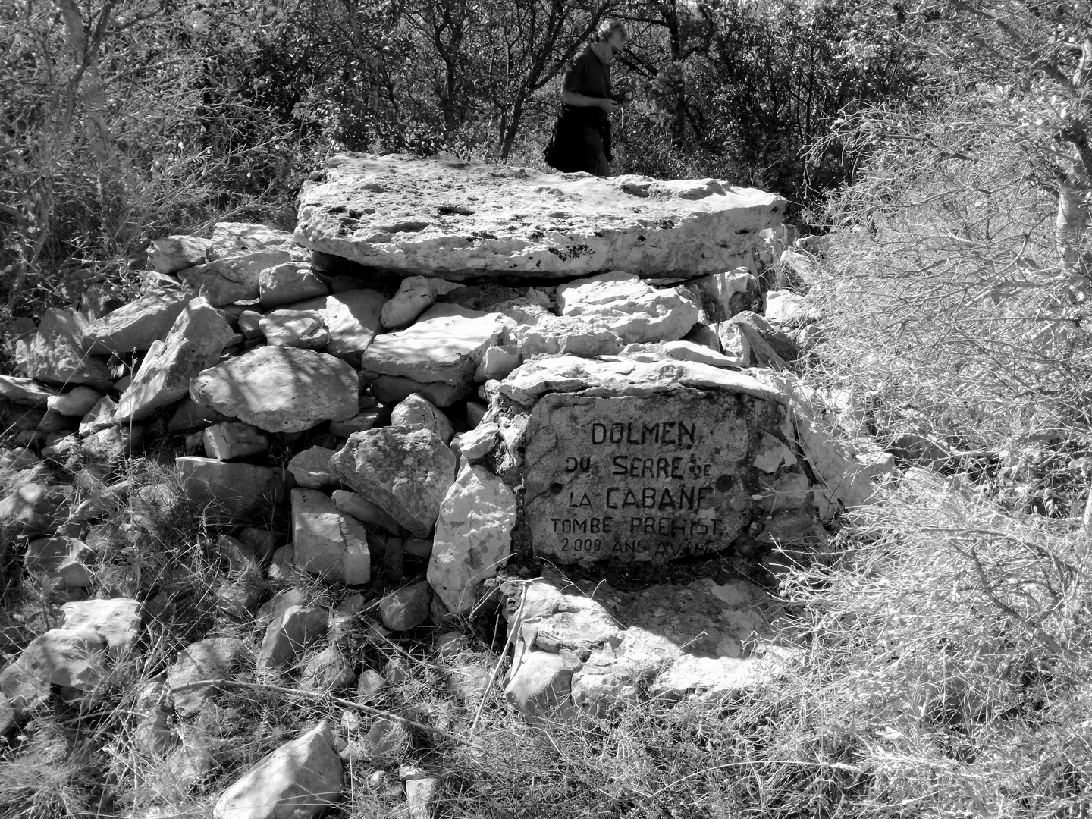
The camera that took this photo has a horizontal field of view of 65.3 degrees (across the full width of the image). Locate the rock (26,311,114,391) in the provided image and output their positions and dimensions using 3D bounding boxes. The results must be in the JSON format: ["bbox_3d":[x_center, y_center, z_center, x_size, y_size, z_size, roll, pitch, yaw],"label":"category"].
[{"bbox_3d":[-1.982,-0.253,3.550,0.310,0.290,0.220,-9,22,-23],"label":"rock"}]

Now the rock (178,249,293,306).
[{"bbox_3d":[-1.329,-0.575,3.700,0.489,0.222,0.300,-5,21,-14],"label":"rock"}]

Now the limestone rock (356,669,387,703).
[{"bbox_3d":[-0.496,0.787,2.420,0.085,0.085,0.080,0,21,0],"label":"limestone rock"}]

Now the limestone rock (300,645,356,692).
[{"bbox_3d":[-0.614,0.726,2.400,0.145,0.105,0.130,-6,20,-16],"label":"limestone rock"}]

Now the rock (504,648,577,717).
[{"bbox_3d":[-0.008,0.777,2.420,0.200,0.170,0.180,-7,22,-19],"label":"rock"}]

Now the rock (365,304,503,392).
[{"bbox_3d":[-0.431,-0.267,3.400,0.520,0.200,0.430,1,20,2],"label":"rock"}]

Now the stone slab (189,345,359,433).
[{"bbox_3d":[-1.053,-0.081,3.300,0.610,0.170,0.370,1,59,-2],"label":"stone slab"}]

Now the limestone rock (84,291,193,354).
[{"bbox_3d":[-1.679,-0.361,3.500,0.460,0.140,0.220,-24,22,-1],"label":"limestone rock"}]

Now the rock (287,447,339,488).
[{"bbox_3d":[-0.815,0.203,3.000,0.183,0.116,0.160,-5,21,-14],"label":"rock"}]

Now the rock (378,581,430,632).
[{"bbox_3d":[-0.420,0.589,2.550,0.160,0.125,0.135,-2,20,-5],"label":"rock"}]

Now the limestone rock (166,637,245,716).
[{"bbox_3d":[-0.978,0.769,2.450,0.200,0.170,0.180,0,31,0],"label":"limestone rock"}]

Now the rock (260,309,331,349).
[{"bbox_3d":[-1.047,-0.336,3.550,0.280,0.130,0.200,4,31,-3],"label":"rock"}]

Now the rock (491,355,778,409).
[{"bbox_3d":[0.316,-0.101,2.930,0.990,0.143,0.270,0,20,0],"label":"rock"}]

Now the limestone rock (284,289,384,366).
[{"bbox_3d":[-0.815,-0.311,3.250,0.380,0.210,0.320,0,22,-11],"label":"limestone rock"}]

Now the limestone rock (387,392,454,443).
[{"bbox_3d":[-0.421,0.047,2.920,0.225,0.190,0.190,0,20,0],"label":"limestone rock"}]

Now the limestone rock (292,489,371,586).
[{"bbox_3d":[-0.708,0.417,2.820,0.245,0.277,0.200,-5,21,-13],"label":"limestone rock"}]

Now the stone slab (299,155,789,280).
[{"bbox_3d":[-0.031,-0.937,4.150,2.120,0.300,1.200,1,25,-3],"label":"stone slab"}]

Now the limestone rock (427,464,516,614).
[{"bbox_3d":[-0.248,0.432,2.830,0.270,0.460,0.200,10,12,3],"label":"limestone rock"}]

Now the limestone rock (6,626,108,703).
[{"bbox_3d":[-1.351,0.704,2.350,0.260,0.135,0.190,-24,26,-12],"label":"limestone rock"}]

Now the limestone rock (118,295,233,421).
[{"bbox_3d":[-1.419,-0.190,3.250,0.200,0.560,0.200,36,-5,-12],"label":"limestone rock"}]

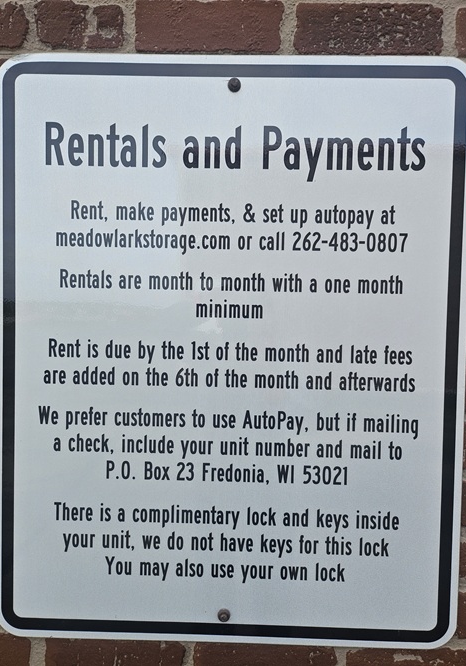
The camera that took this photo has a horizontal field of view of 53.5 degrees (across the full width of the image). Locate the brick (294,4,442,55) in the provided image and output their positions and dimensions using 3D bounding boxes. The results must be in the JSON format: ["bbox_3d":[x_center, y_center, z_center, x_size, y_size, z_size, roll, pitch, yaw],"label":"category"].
[{"bbox_3d":[0.173,-0.386,0.630,0.186,0.063,0.090,1,2,1],"label":"brick"}]

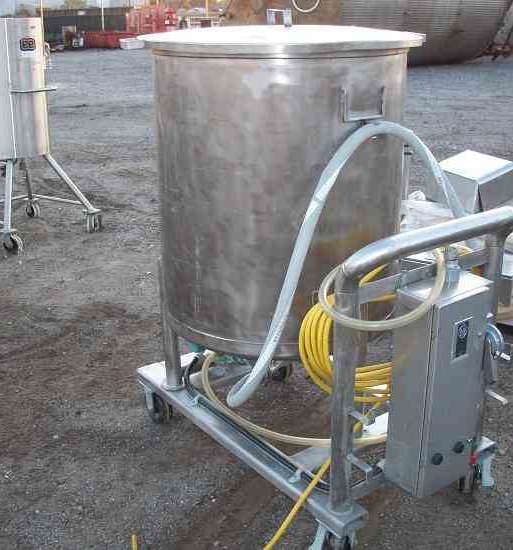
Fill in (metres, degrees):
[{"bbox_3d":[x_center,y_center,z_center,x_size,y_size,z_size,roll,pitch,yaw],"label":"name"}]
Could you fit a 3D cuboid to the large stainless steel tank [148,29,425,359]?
[{"bbox_3d":[0.086,-0.349,2.672,0.970,1.030,0.970,0,19,0],"label":"large stainless steel tank"}]

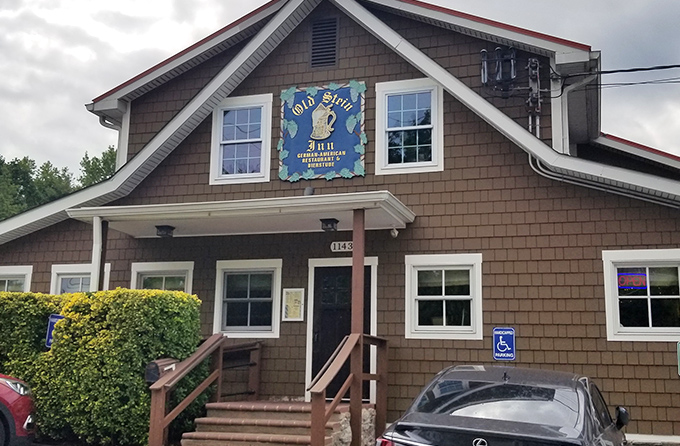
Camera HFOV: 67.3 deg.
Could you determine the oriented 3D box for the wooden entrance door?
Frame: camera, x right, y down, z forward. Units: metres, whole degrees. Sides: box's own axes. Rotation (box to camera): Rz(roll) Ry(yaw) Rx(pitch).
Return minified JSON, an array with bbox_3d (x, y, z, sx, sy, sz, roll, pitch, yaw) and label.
[{"bbox_3d":[0.041,1.786,8.354,0.947,2.138,0.080,-2,-11,12],"label":"wooden entrance door"}]

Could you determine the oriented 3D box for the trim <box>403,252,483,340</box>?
[{"bbox_3d":[1.639,1.165,8.078,1.191,1.320,0.110,-2,-11,12],"label":"trim"}]

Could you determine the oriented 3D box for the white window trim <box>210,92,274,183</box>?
[{"bbox_3d":[-1.777,-1.505,9.317,1.156,1.658,0.110,-2,-11,12],"label":"white window trim"}]

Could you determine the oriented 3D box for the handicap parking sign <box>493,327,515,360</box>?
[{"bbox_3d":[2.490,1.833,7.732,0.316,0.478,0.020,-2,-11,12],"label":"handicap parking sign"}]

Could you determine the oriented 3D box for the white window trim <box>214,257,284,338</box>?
[{"bbox_3d":[-1.554,1.295,8.730,1.177,1.307,0.110,-2,-11,12],"label":"white window trim"}]

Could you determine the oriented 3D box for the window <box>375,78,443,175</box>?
[{"bbox_3d":[1.182,-1.636,8.714,1.128,1.656,0.110,-2,-11,12],"label":"window"}]

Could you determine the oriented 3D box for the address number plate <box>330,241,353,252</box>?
[{"bbox_3d":[0.066,0.403,8.527,0.437,0.177,0.030,-2,-11,12],"label":"address number plate"}]

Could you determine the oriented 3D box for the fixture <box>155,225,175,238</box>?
[{"bbox_3d":[-2.809,0.141,8.214,0.230,0.150,0.230,-2,-11,12],"label":"fixture"}]

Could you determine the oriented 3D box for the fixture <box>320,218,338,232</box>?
[{"bbox_3d":[-0.150,0.035,7.671,0.235,0.150,0.235,-2,-11,12],"label":"fixture"}]

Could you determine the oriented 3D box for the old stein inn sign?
[{"bbox_3d":[-0.297,-1.591,8.952,1.544,1.758,0.080,-2,-11,12],"label":"old stein inn sign"}]

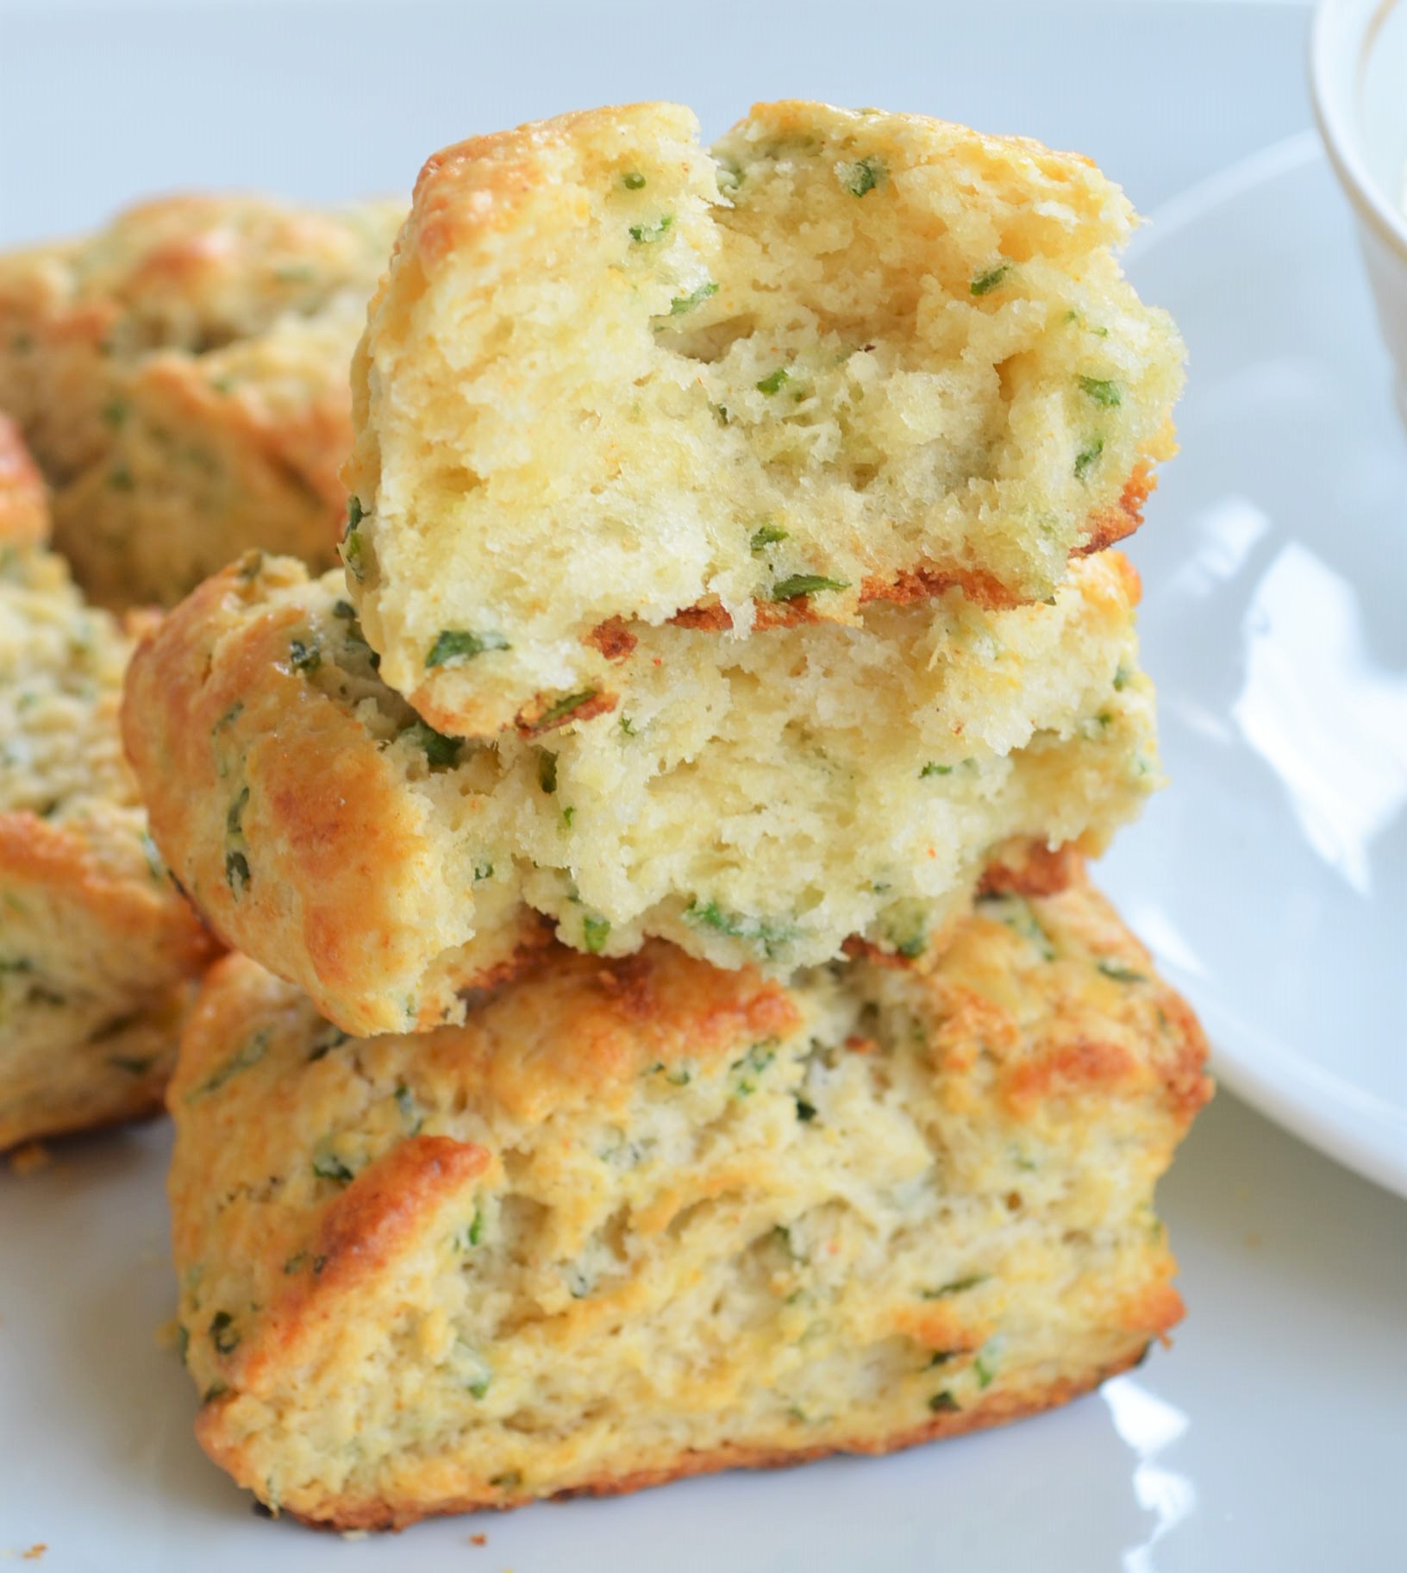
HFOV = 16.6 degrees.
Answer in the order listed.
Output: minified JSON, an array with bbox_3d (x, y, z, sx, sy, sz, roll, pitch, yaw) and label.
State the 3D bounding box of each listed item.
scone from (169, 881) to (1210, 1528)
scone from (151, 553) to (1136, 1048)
[{"bbox_3d":[-0.002,0.028,0.424,0.077,0.040,0.050,-9,34,-13],"label":"scone"},{"bbox_3d":[-0.005,-0.002,0.403,0.078,0.034,0.036,-11,34,-16],"label":"scone"}]

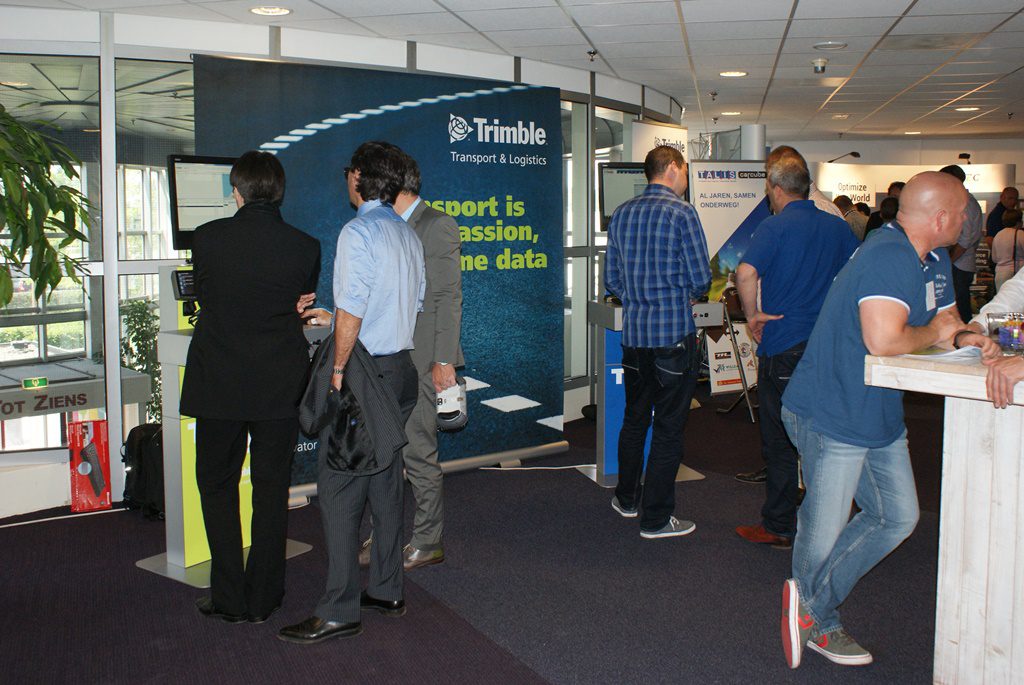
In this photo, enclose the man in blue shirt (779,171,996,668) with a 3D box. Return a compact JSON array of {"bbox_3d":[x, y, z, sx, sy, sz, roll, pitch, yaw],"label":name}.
[{"bbox_3d":[1.254,0.286,3.136,0.680,1.680,0.600,4,9,27],"label":"man in blue shirt"}]

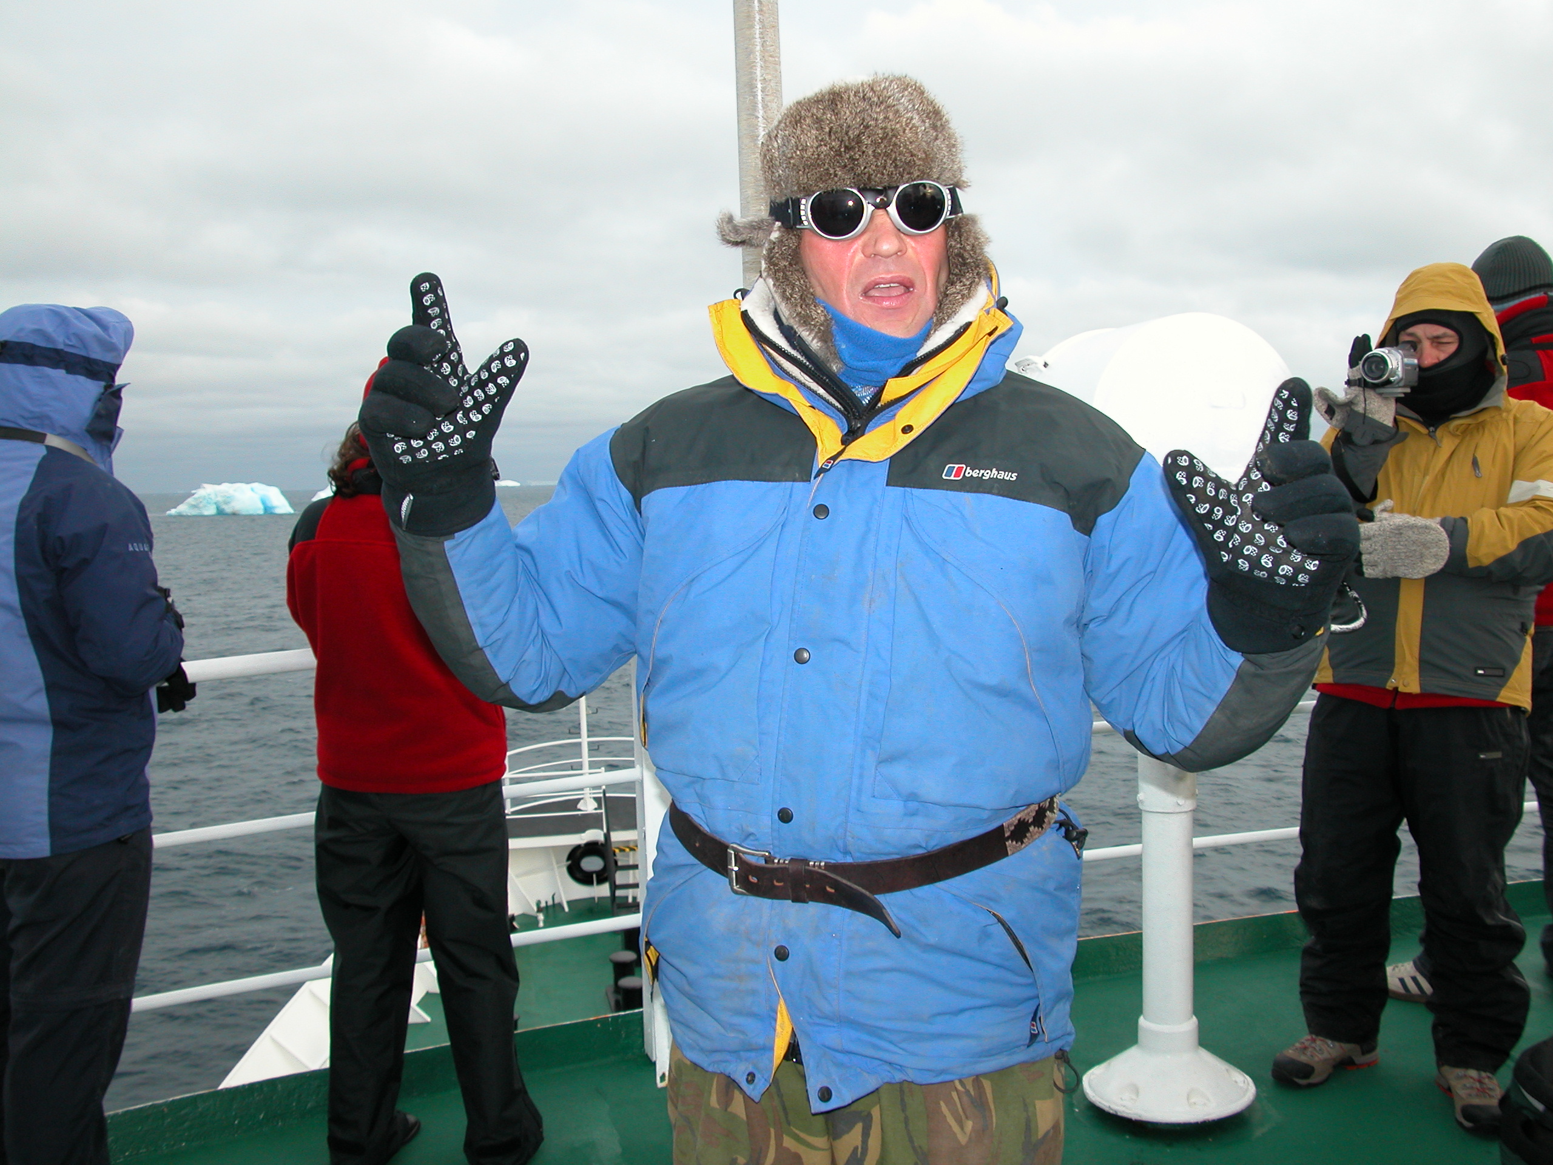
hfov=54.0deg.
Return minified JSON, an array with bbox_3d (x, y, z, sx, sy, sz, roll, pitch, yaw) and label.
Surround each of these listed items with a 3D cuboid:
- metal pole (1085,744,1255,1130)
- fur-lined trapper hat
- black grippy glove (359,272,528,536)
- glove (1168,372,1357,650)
[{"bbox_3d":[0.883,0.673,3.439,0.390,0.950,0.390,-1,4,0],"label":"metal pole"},{"bbox_3d":[0.075,-0.367,1.570,0.260,0.273,0.260,-4,6,-9],"label":"fur-lined trapper hat"},{"bbox_3d":[-0.315,-0.168,1.450,0.145,0.245,0.100,-7,8,-11],"label":"black grippy glove"},{"bbox_3d":[0.435,-0.060,1.375,0.156,0.243,0.100,7,8,14],"label":"glove"}]

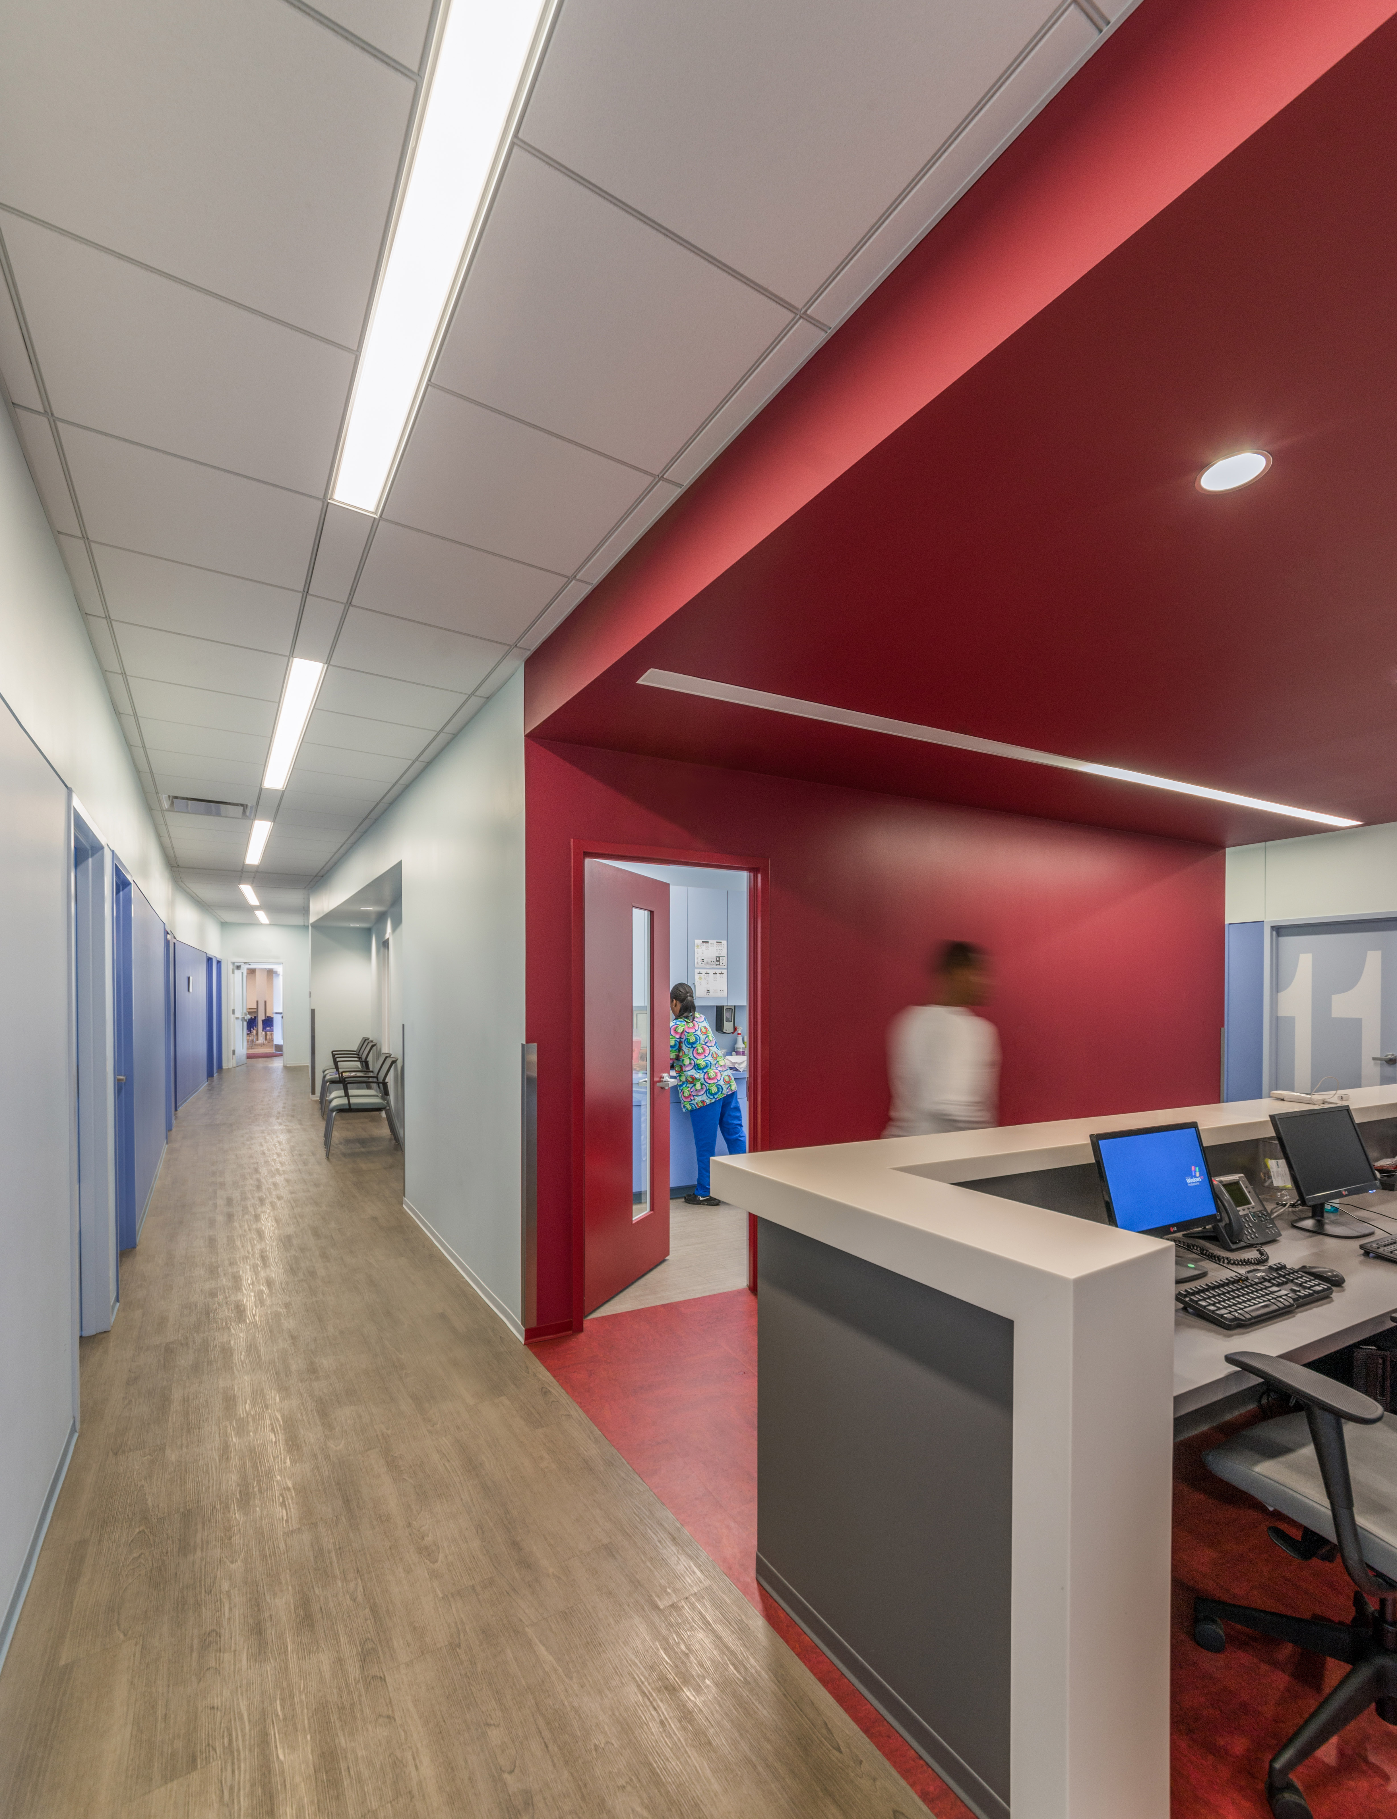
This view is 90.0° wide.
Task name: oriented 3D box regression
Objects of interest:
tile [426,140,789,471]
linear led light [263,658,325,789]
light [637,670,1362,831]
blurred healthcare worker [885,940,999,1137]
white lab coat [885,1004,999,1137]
[{"bbox_3d":[-0.215,-1.292,1.602,0.610,0.020,0.600,4,-8,-32],"label":"tile"},{"bbox_3d":[-2.417,-1.014,4.109,0.145,0.060,2.410,4,-8,-34],"label":"linear led light"},{"bbox_3d":[2.156,-0.722,3.644,5.200,0.060,0.120,3,-7,-26],"label":"light"},{"bbox_3d":[1.023,1.023,2.864,0.330,1.770,0.490,6,-9,-40],"label":"blurred healthcare worker"},{"bbox_3d":[1.023,0.788,2.875,0.320,0.780,0.490,6,-9,-40],"label":"white lab coat"}]

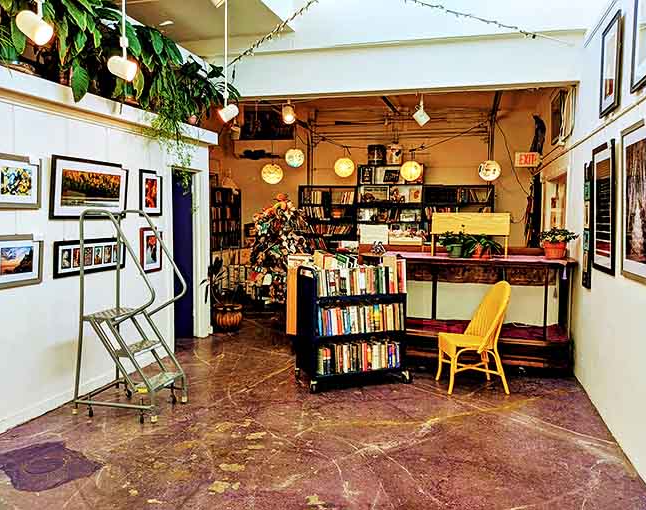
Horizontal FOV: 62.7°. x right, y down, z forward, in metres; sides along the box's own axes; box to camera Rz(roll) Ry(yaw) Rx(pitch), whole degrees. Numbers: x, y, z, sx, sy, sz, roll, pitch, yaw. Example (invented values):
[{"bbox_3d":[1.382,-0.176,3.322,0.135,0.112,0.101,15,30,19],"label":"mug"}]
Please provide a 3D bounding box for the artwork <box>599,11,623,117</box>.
[{"bbox_3d":[2.208,-1.433,4.059,0.027,0.676,0.546,2,5,16],"label":"artwork"}]

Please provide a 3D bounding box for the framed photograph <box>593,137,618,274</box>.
[{"bbox_3d":[2.165,-0.356,4.081,0.027,0.969,0.676,-1,4,16],"label":"framed photograph"}]

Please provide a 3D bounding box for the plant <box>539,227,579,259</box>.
[{"bbox_3d":[2.354,-0.113,5.287,0.380,0.332,0.360,2,5,16],"label":"plant"}]

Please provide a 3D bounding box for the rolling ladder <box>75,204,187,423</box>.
[{"bbox_3d":[-1.498,0.433,4.200,0.740,1.550,0.600,2,5,16],"label":"rolling ladder"}]

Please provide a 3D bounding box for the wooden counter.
[{"bbox_3d":[1.495,0.569,5.667,2.140,1.110,0.680,2,5,16],"label":"wooden counter"}]

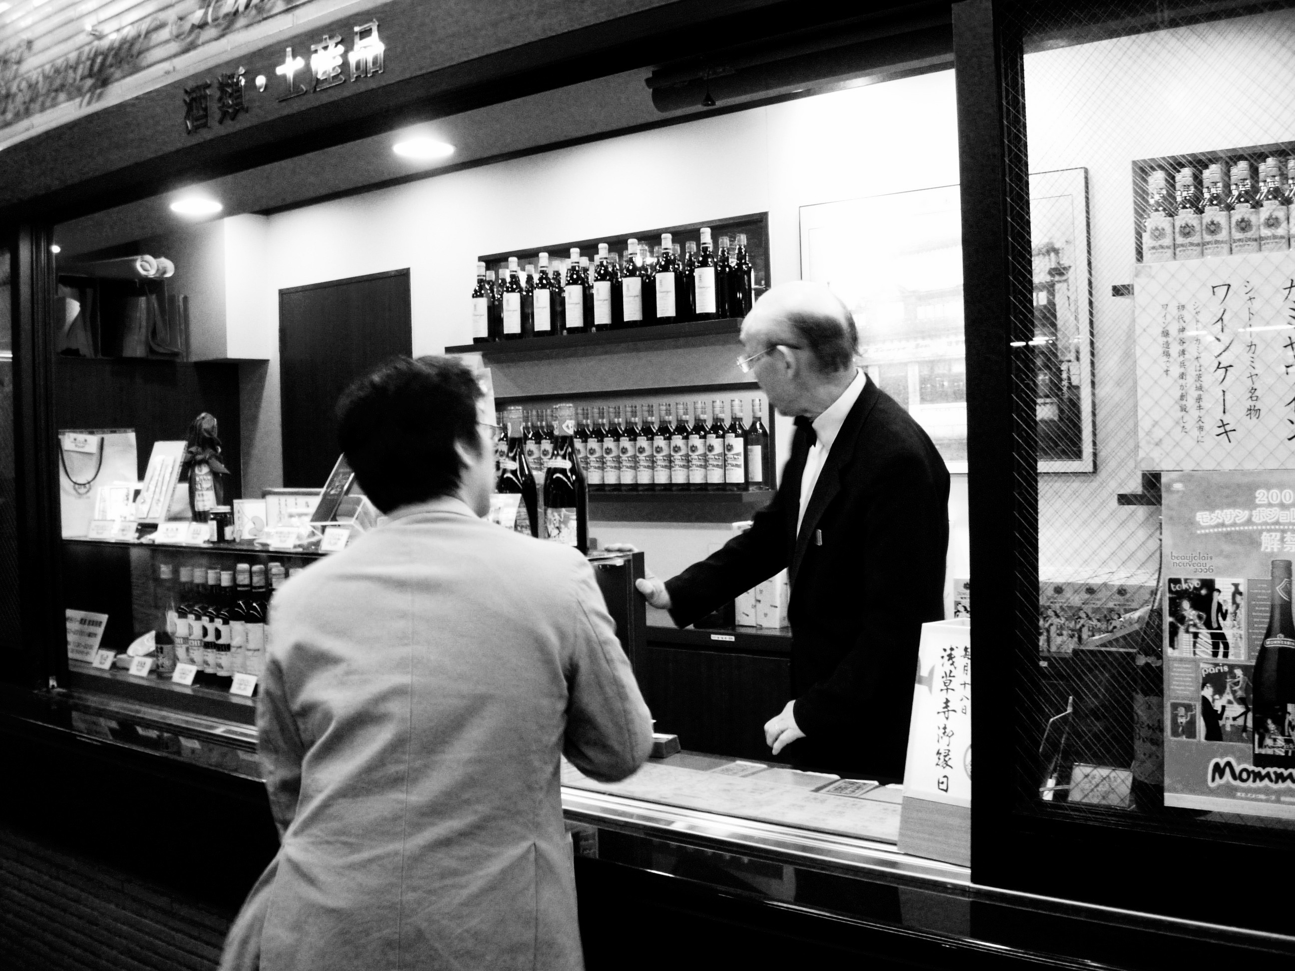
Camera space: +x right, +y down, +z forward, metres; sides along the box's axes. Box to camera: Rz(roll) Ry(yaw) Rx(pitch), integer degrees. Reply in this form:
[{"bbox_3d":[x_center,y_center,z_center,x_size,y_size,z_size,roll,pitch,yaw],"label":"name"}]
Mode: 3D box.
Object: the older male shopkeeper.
[{"bbox_3d":[0.260,0.451,2.511,0.550,1.600,0.500,-2,1,-18],"label":"older male shopkeeper"}]

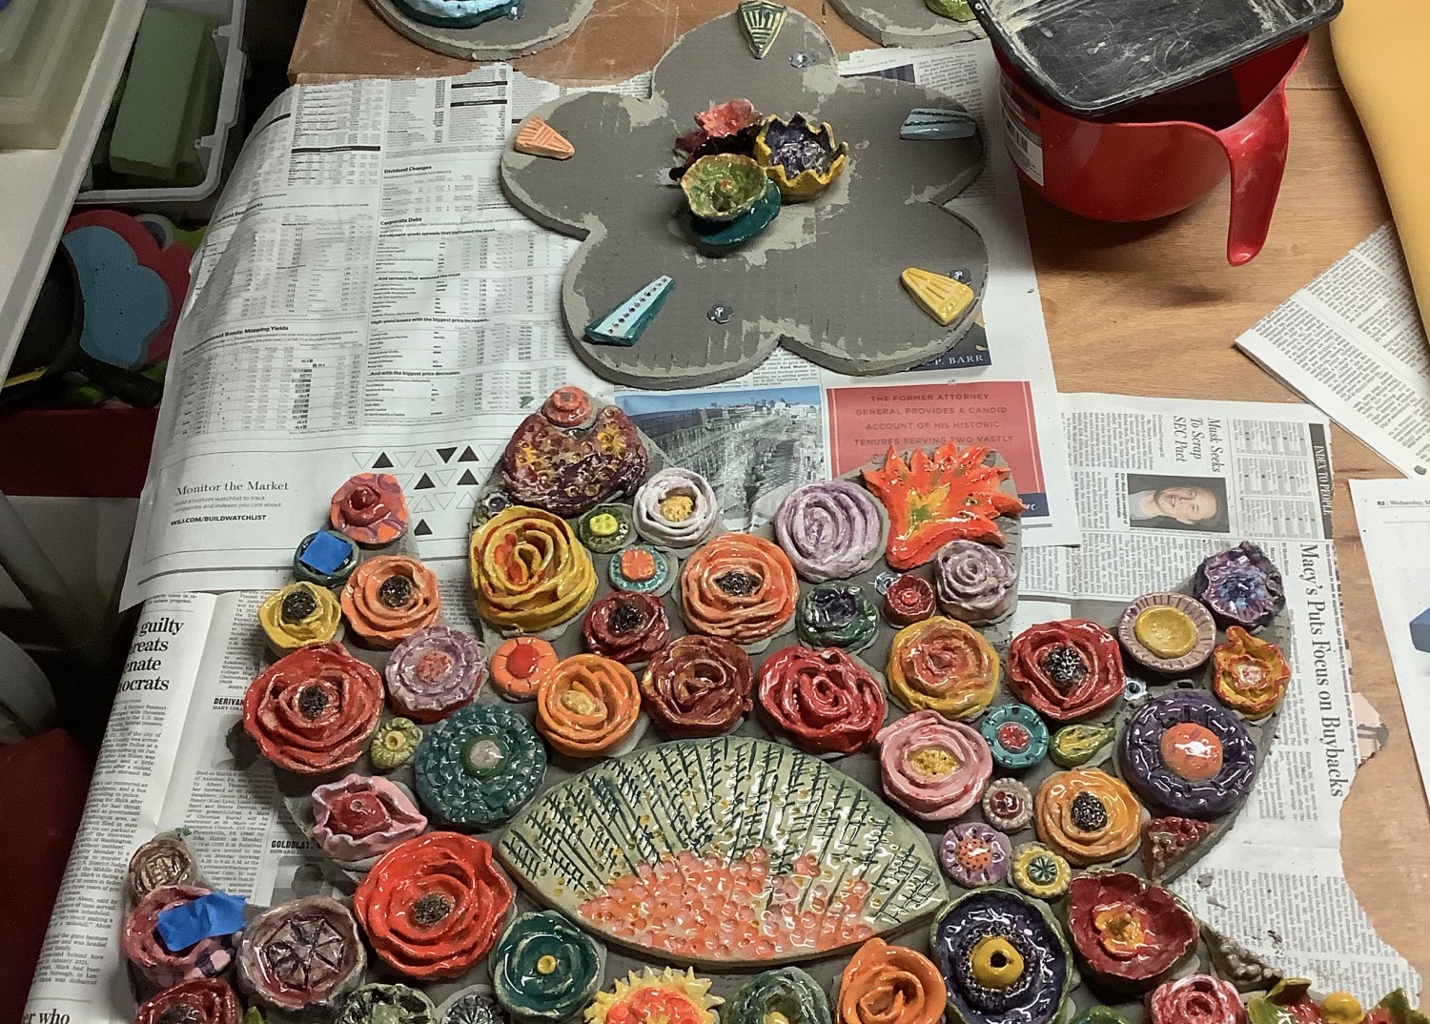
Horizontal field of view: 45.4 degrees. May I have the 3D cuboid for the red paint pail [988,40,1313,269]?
[{"bbox_3d":[0.285,-0.272,1.154,0.185,0.147,0.240,-28,60,-14],"label":"red paint pail"}]

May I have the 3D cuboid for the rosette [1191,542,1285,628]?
[{"bbox_3d":[0.315,0.045,1.026,0.054,0.024,0.058,-4,57,0],"label":"rosette"}]

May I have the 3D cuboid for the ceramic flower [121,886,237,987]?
[{"bbox_3d":[-0.282,0.229,0.910,0.057,0.032,0.051,-5,57,0],"label":"ceramic flower"}]

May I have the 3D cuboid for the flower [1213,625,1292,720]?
[{"bbox_3d":[0.313,0.095,0.995,0.043,0.022,0.053,-4,57,0],"label":"flower"}]

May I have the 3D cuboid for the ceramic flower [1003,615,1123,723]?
[{"bbox_3d":[0.204,0.090,0.996,0.067,0.023,0.063,-2,56,2],"label":"ceramic flower"}]

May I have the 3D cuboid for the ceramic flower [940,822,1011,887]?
[{"bbox_3d":[0.142,0.186,0.930,0.036,0.012,0.034,-2,58,2],"label":"ceramic flower"}]

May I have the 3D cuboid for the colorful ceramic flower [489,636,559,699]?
[{"bbox_3d":[-0.114,0.093,1.018,0.040,0.014,0.036,-2,56,2],"label":"colorful ceramic flower"}]

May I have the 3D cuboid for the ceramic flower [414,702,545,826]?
[{"bbox_3d":[-0.134,0.140,0.965,0.074,0.024,0.070,-5,57,0],"label":"ceramic flower"}]

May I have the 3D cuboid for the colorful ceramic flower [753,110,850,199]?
[{"bbox_3d":[0.061,-0.254,1.230,0.066,0.034,0.061,-2,56,2],"label":"colorful ceramic flower"}]

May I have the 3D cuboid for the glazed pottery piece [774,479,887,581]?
[{"bbox_3d":[0.071,0.011,1.064,0.065,0.018,0.070,-4,57,0],"label":"glazed pottery piece"}]

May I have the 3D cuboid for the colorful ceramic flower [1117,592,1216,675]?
[{"bbox_3d":[0.259,0.073,0.985,0.055,0.025,0.048,-5,57,0],"label":"colorful ceramic flower"}]

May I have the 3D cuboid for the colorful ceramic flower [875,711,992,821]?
[{"bbox_3d":[0.124,0.142,0.963,0.063,0.026,0.065,-2,56,2],"label":"colorful ceramic flower"}]

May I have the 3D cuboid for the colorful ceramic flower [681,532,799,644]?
[{"bbox_3d":[0.015,0.043,1.017,0.071,0.026,0.067,-5,57,0],"label":"colorful ceramic flower"}]

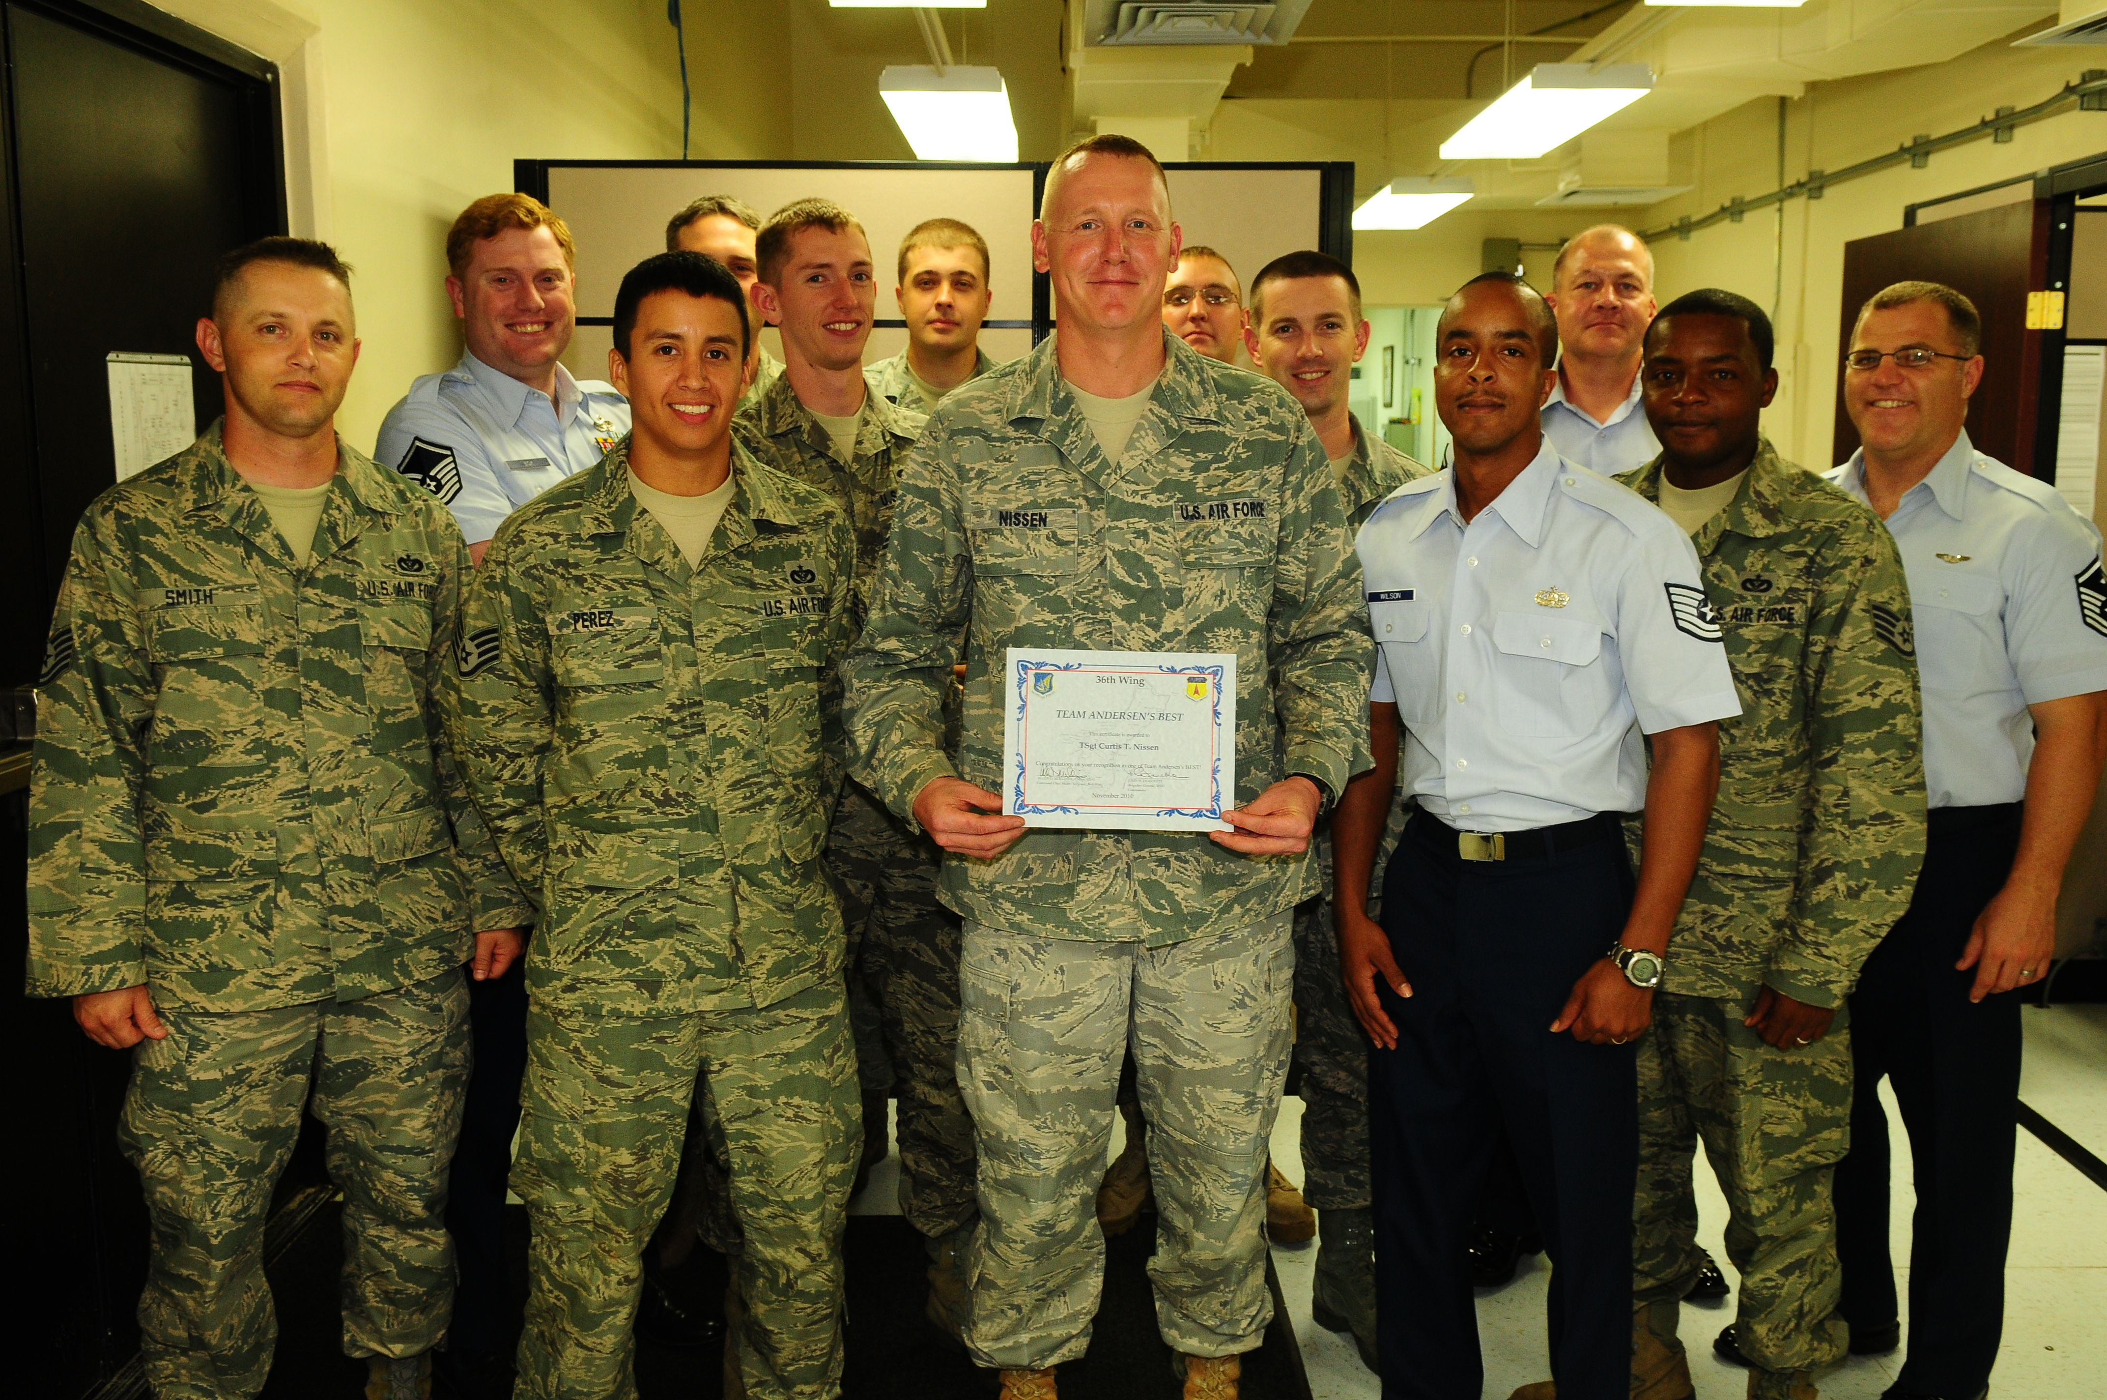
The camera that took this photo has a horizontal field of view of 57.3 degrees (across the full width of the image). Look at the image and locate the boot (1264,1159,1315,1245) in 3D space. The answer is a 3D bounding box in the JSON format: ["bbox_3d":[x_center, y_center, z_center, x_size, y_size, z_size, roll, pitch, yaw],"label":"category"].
[{"bbox_3d":[0.377,0.839,3.618,0.115,0.235,0.310,-4,9,-23],"label":"boot"}]

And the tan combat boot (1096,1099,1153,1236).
[{"bbox_3d":[0.189,0.838,3.628,0.115,0.235,0.310,3,9,23],"label":"tan combat boot"}]

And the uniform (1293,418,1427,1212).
[{"bbox_3d":[0.427,0.184,2.942,0.510,1.230,0.330,-1,9,-8],"label":"uniform"}]

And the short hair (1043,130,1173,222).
[{"bbox_3d":[0.066,-0.648,2.450,0.167,0.140,0.195,-1,9,-2],"label":"short hair"}]

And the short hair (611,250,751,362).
[{"bbox_3d":[-0.454,-0.470,2.356,0.170,0.155,0.195,-3,9,-18],"label":"short hair"}]

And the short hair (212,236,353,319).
[{"bbox_3d":[-0.966,-0.507,2.411,0.165,0.140,0.195,-6,10,-33],"label":"short hair"}]

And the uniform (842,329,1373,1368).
[{"bbox_3d":[0.071,0.234,2.565,0.660,1.438,0.420,0,9,0],"label":"uniform"}]

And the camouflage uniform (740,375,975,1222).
[{"bbox_3d":[-0.315,0.179,2.941,0.510,1.337,0.350,-3,9,-20],"label":"camouflage uniform"}]

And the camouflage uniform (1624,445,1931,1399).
[{"bbox_3d":[0.995,0.303,2.697,0.530,1.333,0.360,6,11,35],"label":"camouflage uniform"}]

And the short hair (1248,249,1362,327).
[{"bbox_3d":[0.365,-0.578,2.785,0.165,0.140,0.190,1,9,7],"label":"short hair"}]

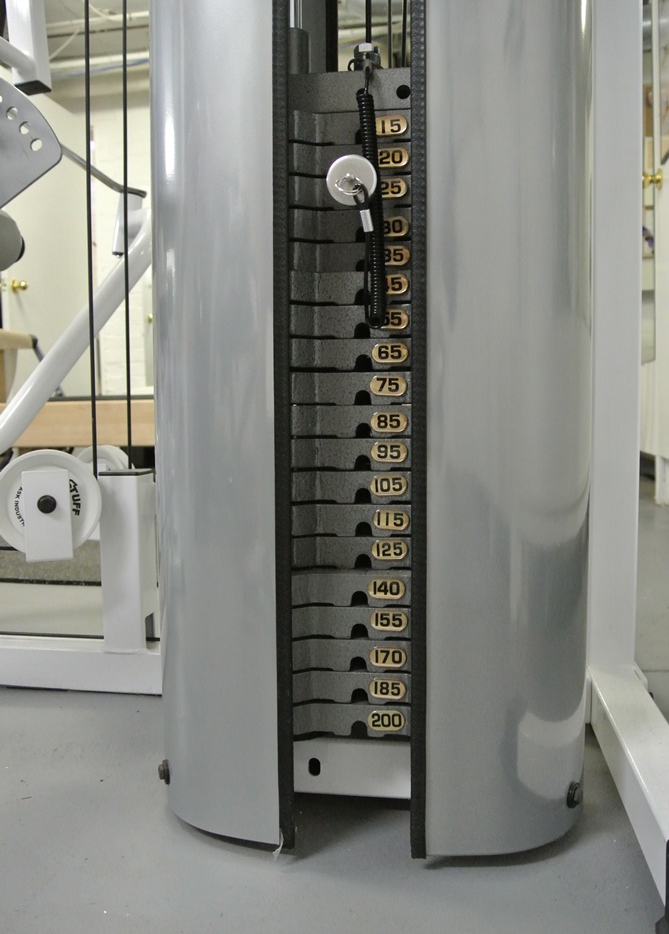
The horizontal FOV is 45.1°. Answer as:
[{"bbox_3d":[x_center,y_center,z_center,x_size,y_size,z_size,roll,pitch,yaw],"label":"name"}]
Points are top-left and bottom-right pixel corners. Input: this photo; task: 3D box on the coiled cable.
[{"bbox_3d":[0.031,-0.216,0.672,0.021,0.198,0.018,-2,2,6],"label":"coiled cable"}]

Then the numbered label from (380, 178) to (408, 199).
[{"bbox_3d":[0.046,-0.229,0.663,0.030,0.017,0.003,0,4,7],"label":"numbered label"}]

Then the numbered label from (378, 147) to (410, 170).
[{"bbox_3d":[0.048,-0.261,0.680,0.032,0.017,0.003,0,2,5],"label":"numbered label"}]

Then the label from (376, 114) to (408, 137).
[{"bbox_3d":[0.045,-0.279,0.660,0.030,0.017,0.003,0,4,7],"label":"label"}]

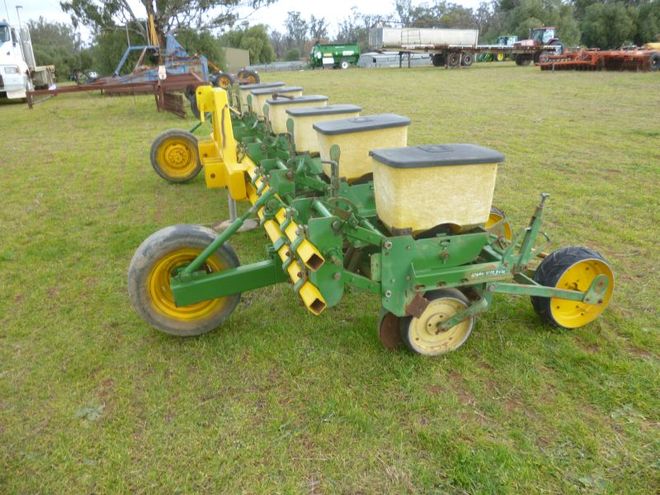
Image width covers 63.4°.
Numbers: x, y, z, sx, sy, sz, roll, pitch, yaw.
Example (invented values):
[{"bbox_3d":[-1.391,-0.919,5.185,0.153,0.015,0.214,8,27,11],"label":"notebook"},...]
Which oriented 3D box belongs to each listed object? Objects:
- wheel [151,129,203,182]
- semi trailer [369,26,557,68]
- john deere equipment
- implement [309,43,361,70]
[{"bbox_3d":[-1.930,-1.148,6.735,0.650,0.650,0.190,-6,21,-15],"label":"wheel"},{"bbox_3d":[10.581,-15.739,42.158,14.600,2.850,2.500,-4,21,-11],"label":"semi trailer"},{"bbox_3d":[-0.375,-0.882,5.103,2.720,1.300,5.600,-6,21,-15],"label":"john deere equipment"},{"bbox_3d":[0.420,-15.360,42.835,3.500,1.950,2.000,-7,22,-17],"label":"implement"}]

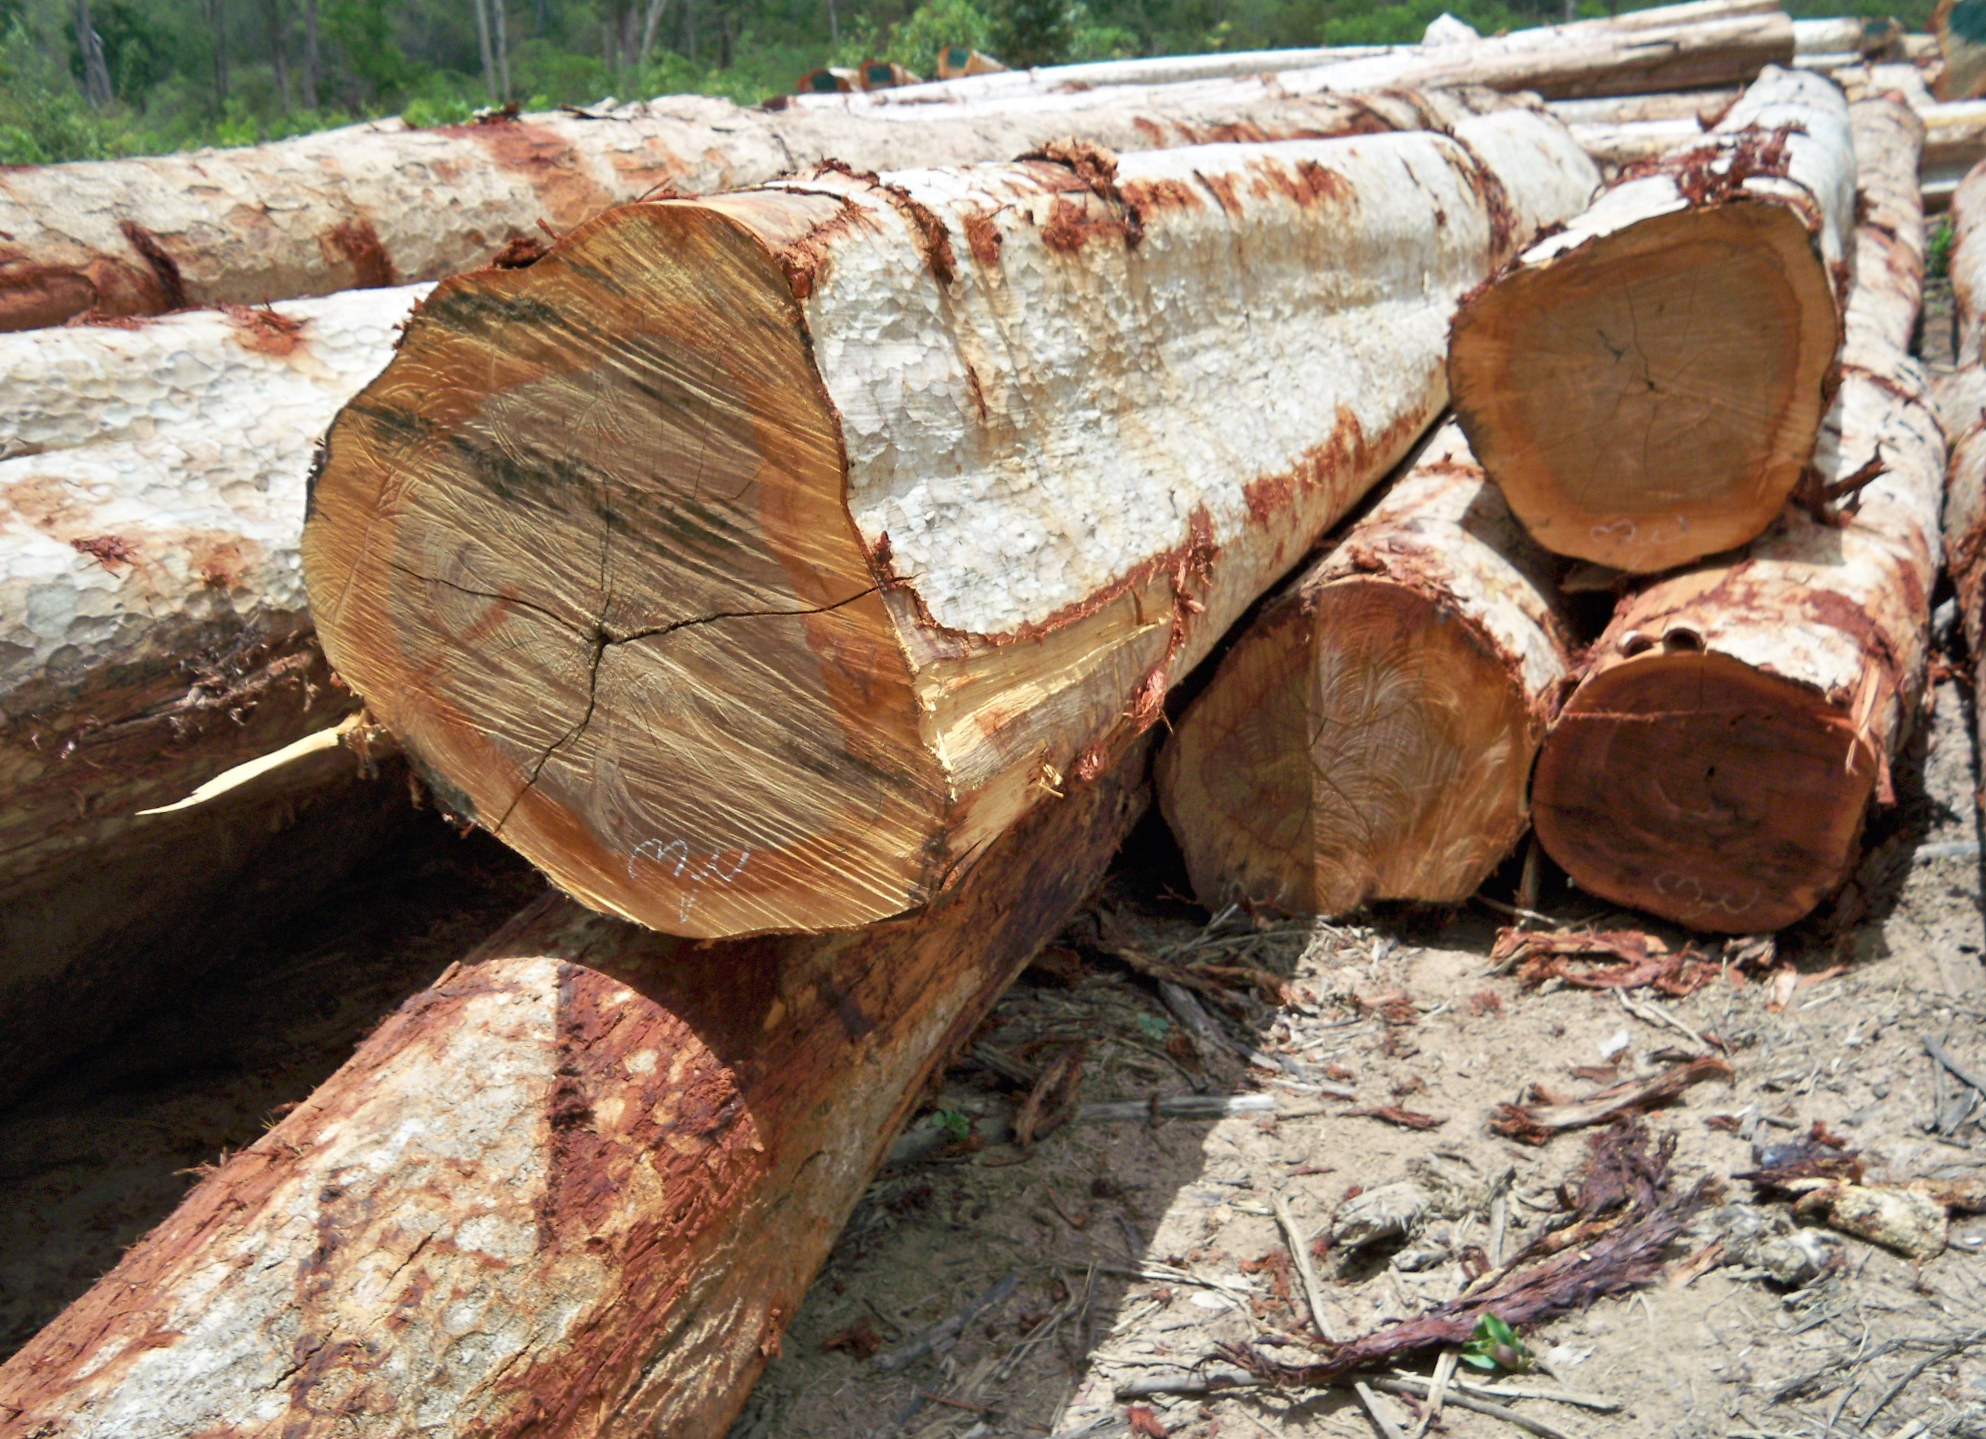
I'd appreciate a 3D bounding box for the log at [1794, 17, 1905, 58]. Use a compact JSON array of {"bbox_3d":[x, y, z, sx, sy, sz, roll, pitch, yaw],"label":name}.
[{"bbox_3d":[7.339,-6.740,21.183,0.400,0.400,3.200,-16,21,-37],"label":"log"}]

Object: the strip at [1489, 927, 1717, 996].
[{"bbox_3d":[0.971,0.389,3.385,0.343,0.055,0.090,3,18,19],"label":"strip"}]

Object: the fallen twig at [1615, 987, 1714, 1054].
[{"bbox_3d":[1.018,0.456,3.228,0.025,0.014,0.236,-8,18,-18],"label":"fallen twig"}]

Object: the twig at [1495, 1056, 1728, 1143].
[{"bbox_3d":[0.869,0.528,2.976,0.396,0.035,0.055,-9,18,-20],"label":"twig"}]

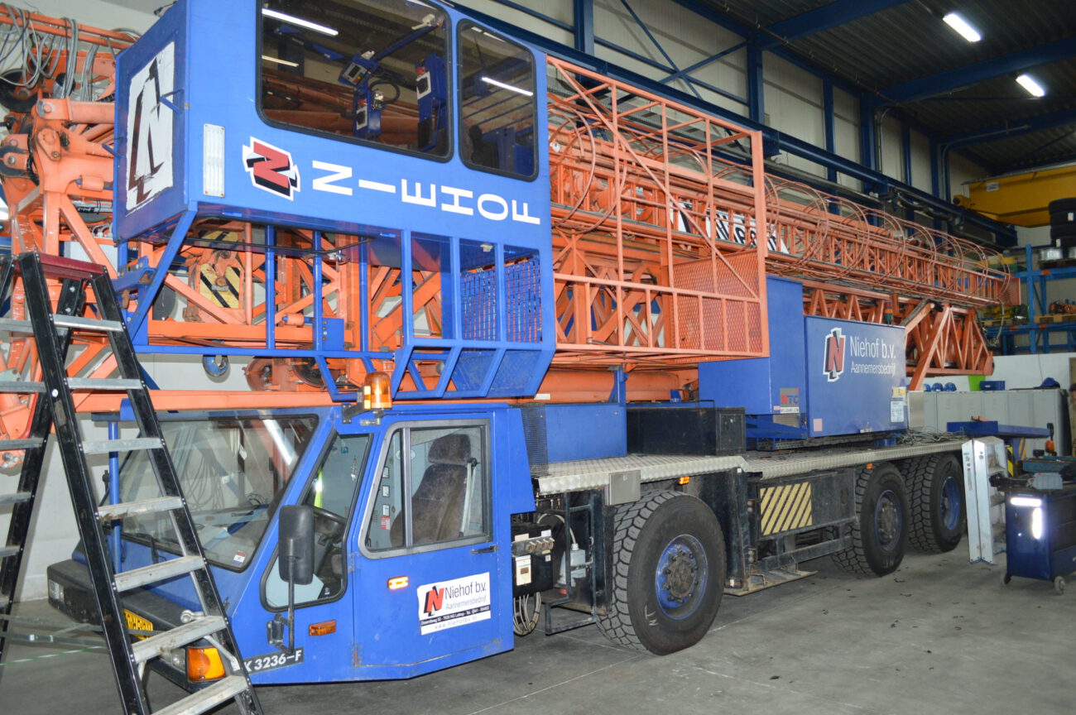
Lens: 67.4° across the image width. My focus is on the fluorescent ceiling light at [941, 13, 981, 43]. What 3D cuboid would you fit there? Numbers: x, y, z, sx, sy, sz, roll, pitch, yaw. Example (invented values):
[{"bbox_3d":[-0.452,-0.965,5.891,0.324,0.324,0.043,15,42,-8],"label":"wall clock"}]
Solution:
[{"bbox_3d":[8.540,-6.600,16.200,1.530,0.110,0.180,2,-5,-43],"label":"fluorescent ceiling light"}]

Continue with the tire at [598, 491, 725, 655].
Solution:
[{"bbox_3d":[0.889,1.566,5.966,1.140,1.120,0.420,2,-5,-43],"label":"tire"}]

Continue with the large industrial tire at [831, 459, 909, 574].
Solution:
[{"bbox_3d":[3.385,1.641,8.279,1.140,1.120,0.420,2,-5,-43],"label":"large industrial tire"}]

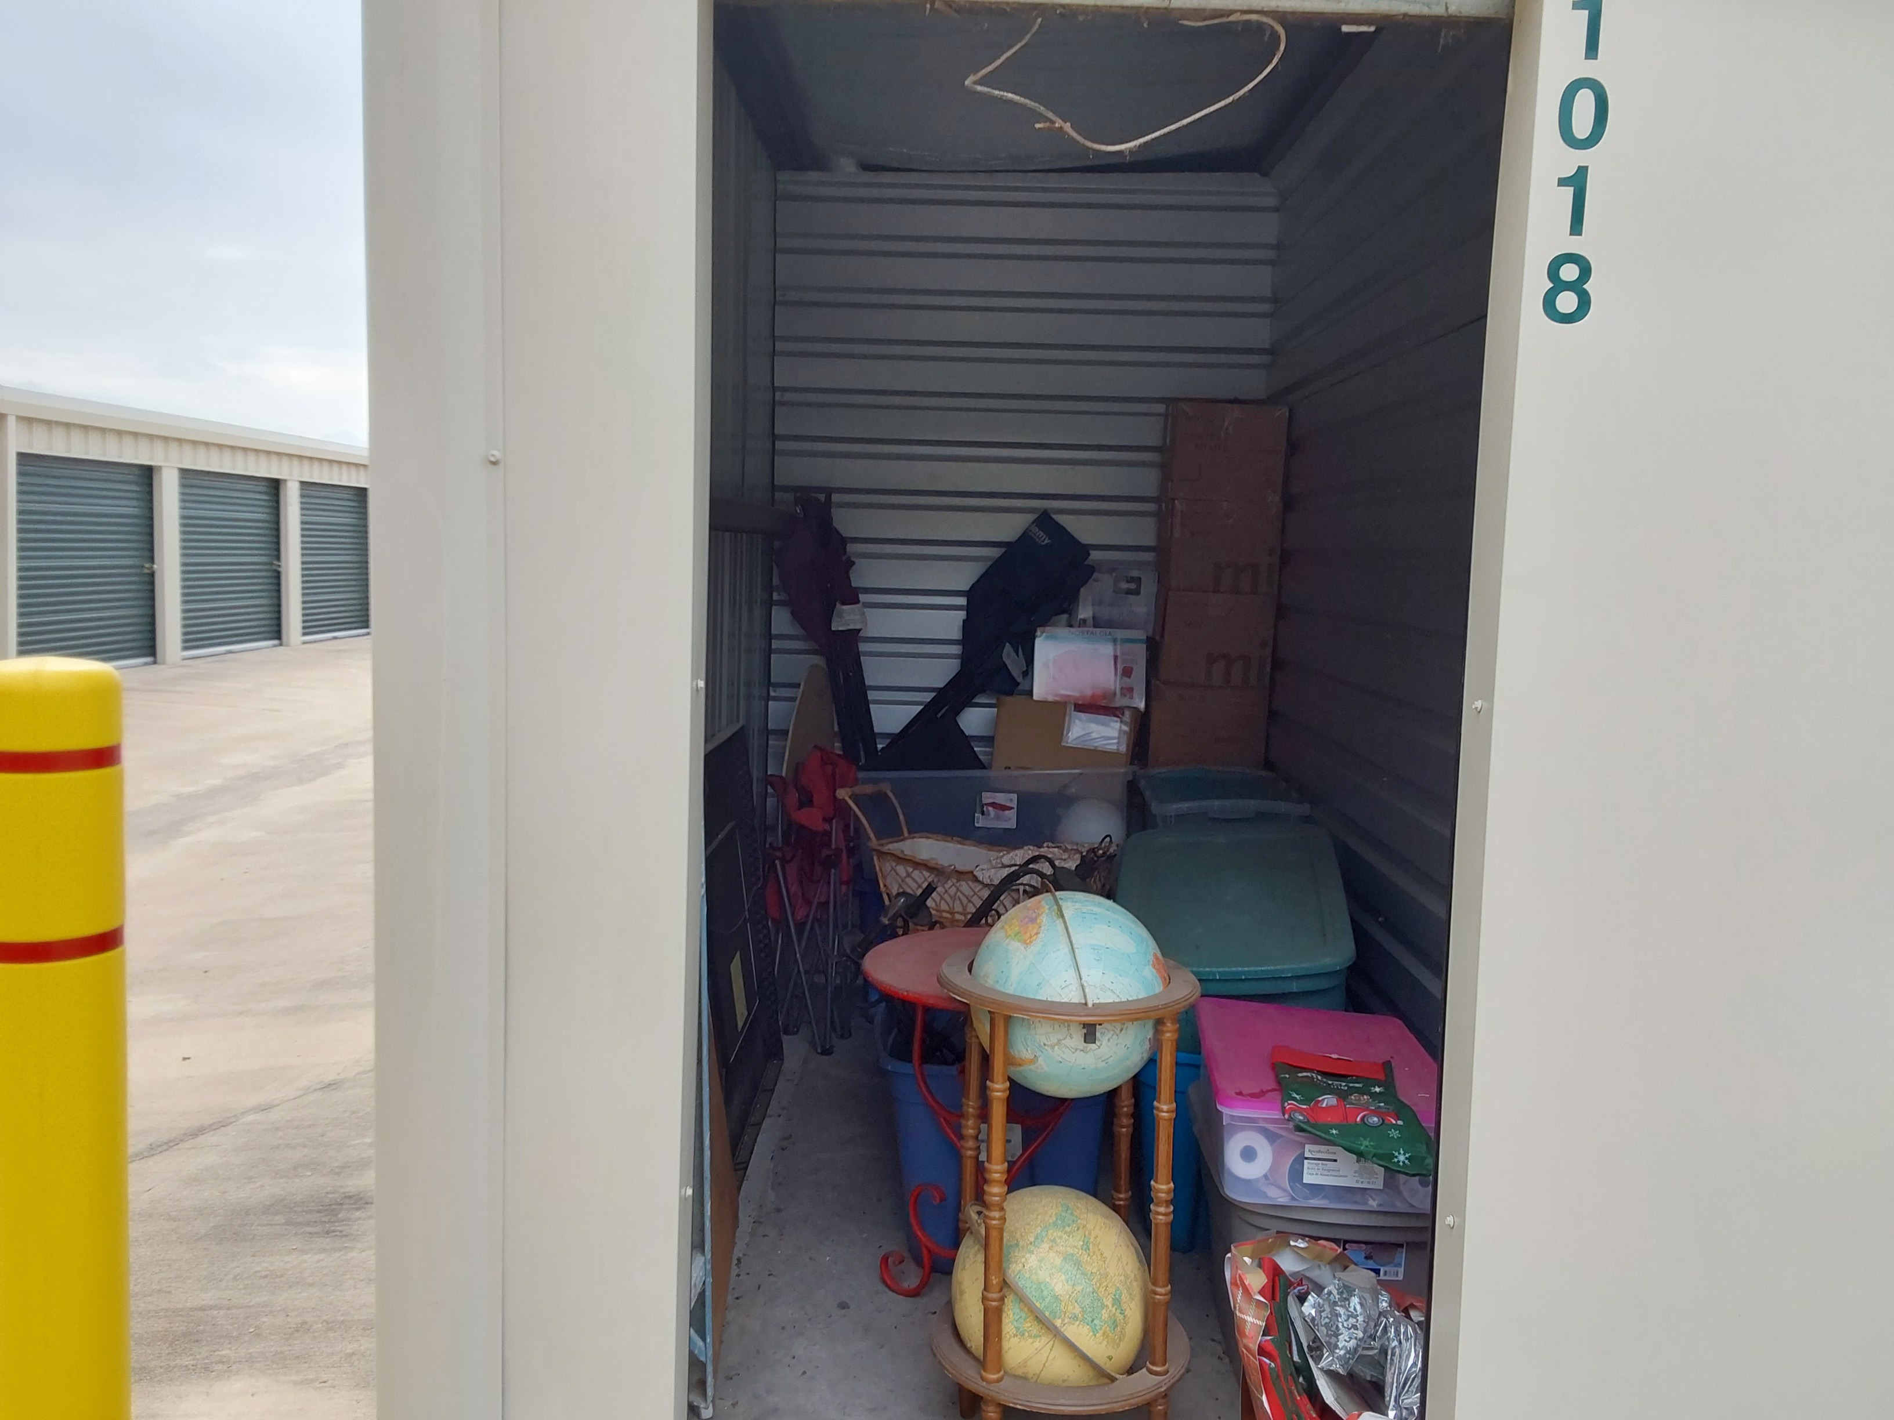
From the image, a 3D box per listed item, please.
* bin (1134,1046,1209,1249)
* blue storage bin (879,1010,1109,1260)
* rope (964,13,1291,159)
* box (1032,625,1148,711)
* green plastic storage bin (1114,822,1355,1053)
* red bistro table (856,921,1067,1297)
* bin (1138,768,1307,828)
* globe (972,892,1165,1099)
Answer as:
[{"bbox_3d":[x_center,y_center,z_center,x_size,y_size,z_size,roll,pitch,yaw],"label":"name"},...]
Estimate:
[{"bbox_3d":[0.584,0.875,3.328,0.430,0.420,0.580,2,6,2],"label":"bin"},{"bbox_3d":[0.085,0.873,3.237,0.440,0.420,0.580,1,6,0],"label":"blue storage bin"},{"bbox_3d":[0.238,-0.840,2.064,0.440,0.200,0.130,1,6,0],"label":"rope"},{"bbox_3d":[0.408,-0.120,4.217,0.300,0.200,0.220,3,6,13],"label":"box"},{"bbox_3d":[0.588,0.563,3.254,0.465,0.400,0.620,2,20,6],"label":"green plastic storage bin"},{"bbox_3d":[0.112,0.790,2.827,0.560,0.670,0.560,1,6,0],"label":"red bistro table"},{"bbox_3d":[0.690,0.258,3.917,0.380,0.120,0.560,2,6,2],"label":"bin"},{"bbox_3d":[0.184,0.435,2.342,0.305,0.305,0.305,1,6,0],"label":"globe"}]

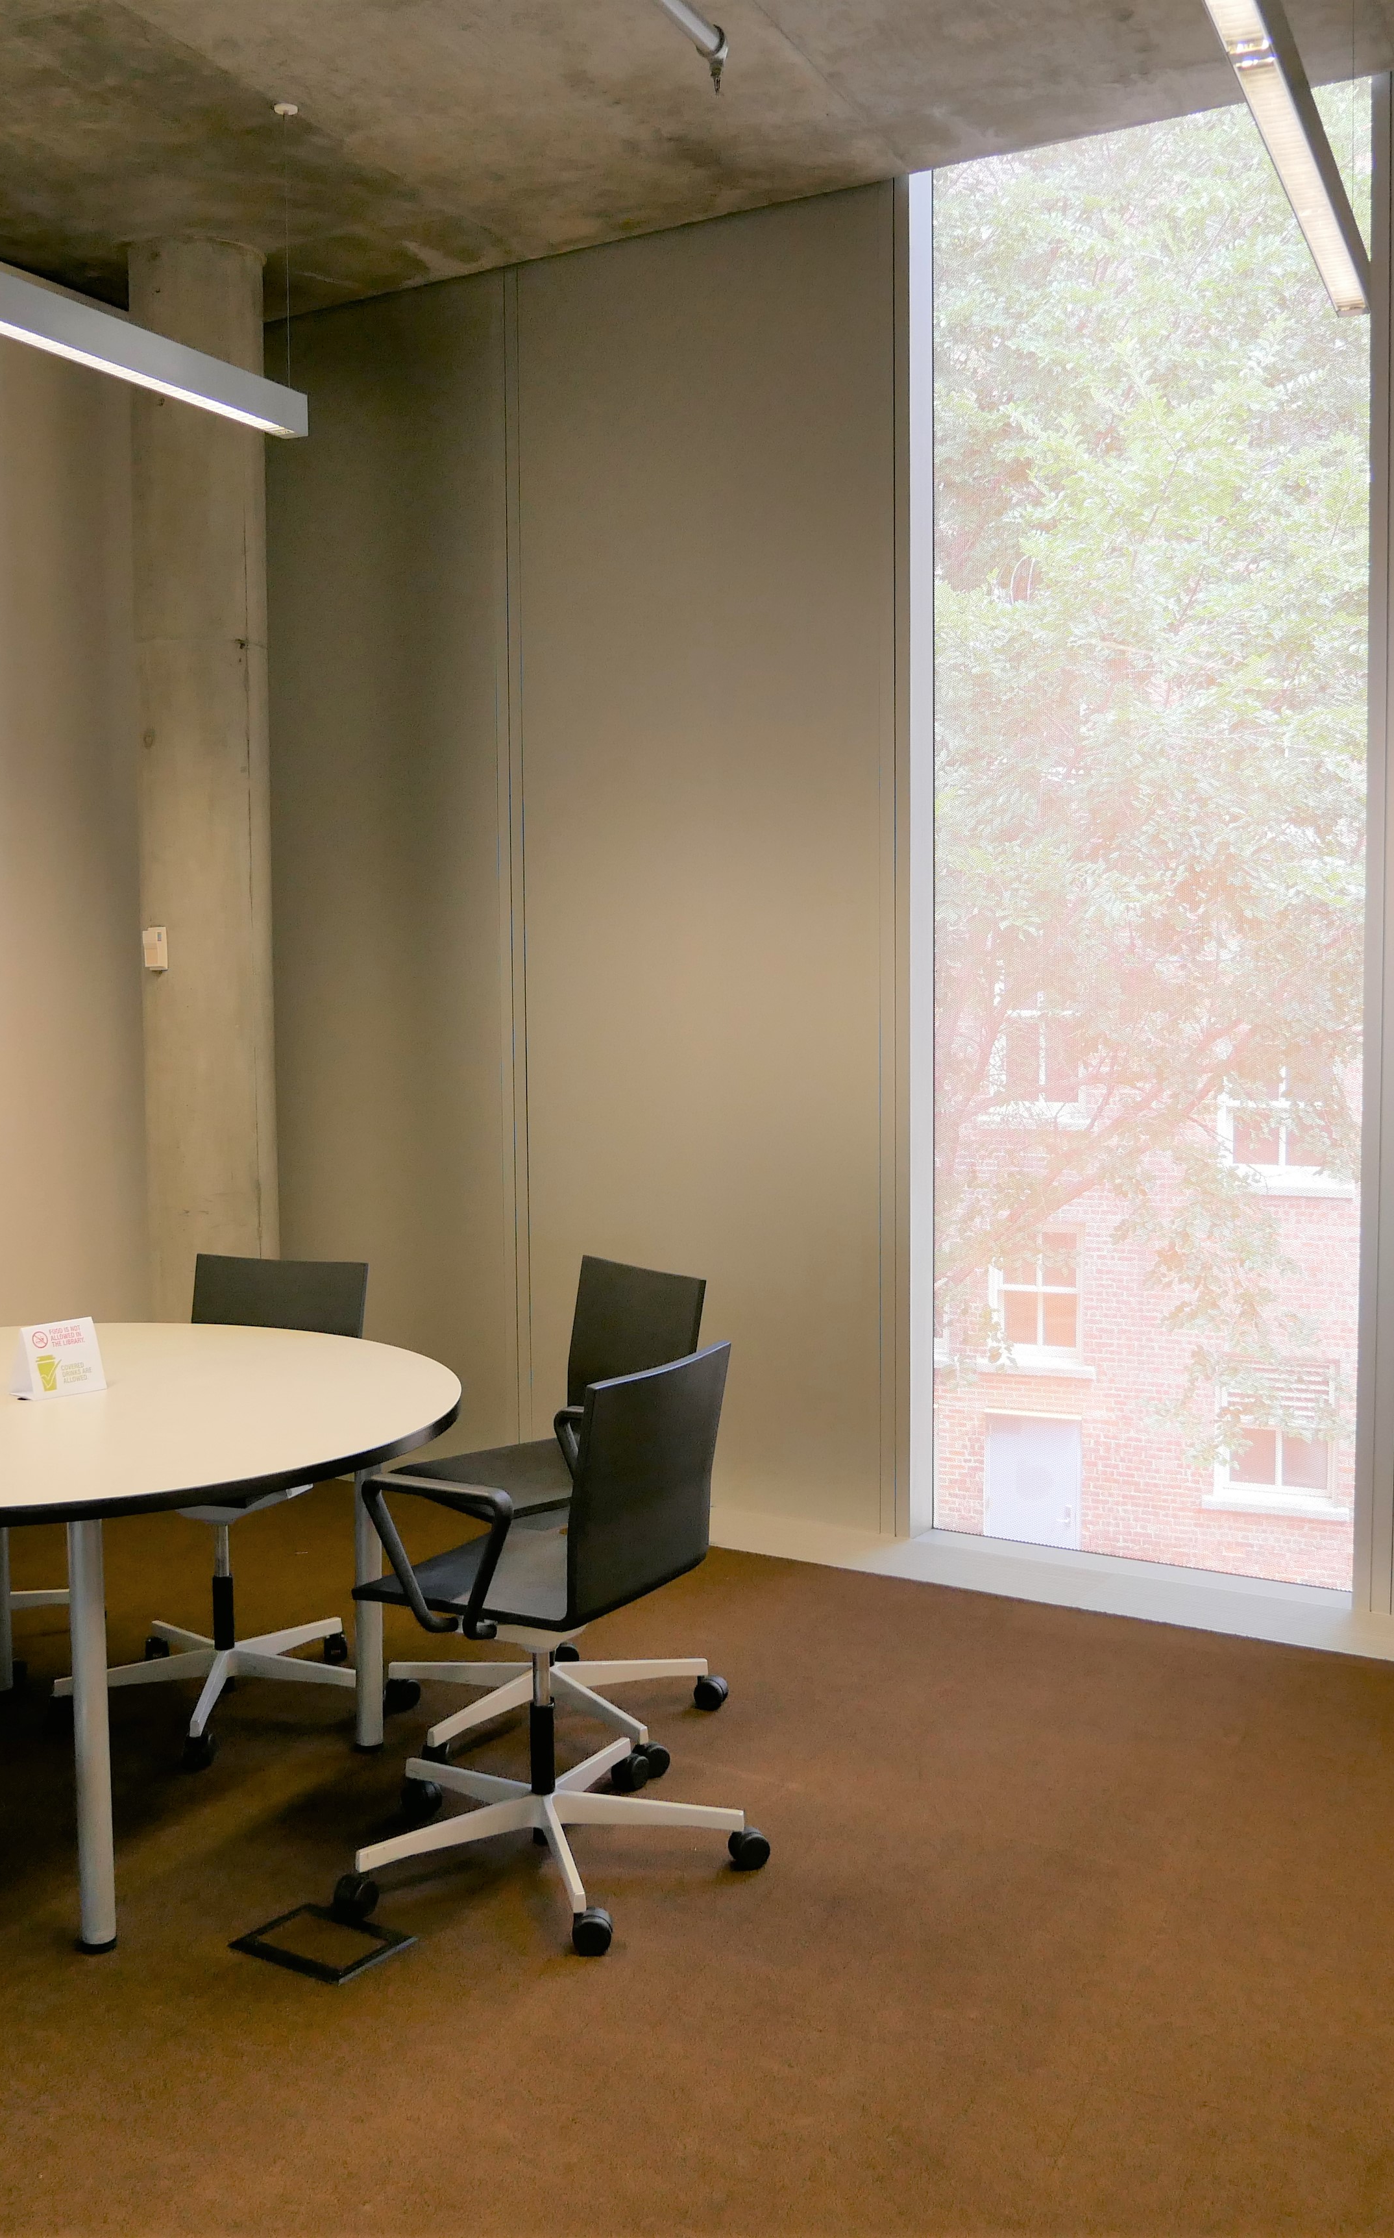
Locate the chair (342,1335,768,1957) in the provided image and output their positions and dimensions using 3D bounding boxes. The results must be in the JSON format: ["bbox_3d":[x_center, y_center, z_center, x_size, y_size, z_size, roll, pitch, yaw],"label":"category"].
[{"bbox_3d":[-0.264,0.814,3.450,0.672,0.886,0.676,3,6,32],"label":"chair"}]

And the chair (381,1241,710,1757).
[{"bbox_3d":[-0.280,0.761,4.013,0.682,0.899,0.655,-4,6,-38],"label":"chair"}]

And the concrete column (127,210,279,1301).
[{"bbox_3d":[-1.326,-0.596,5.600,0.370,3.350,0.370,2,5,24],"label":"concrete column"}]

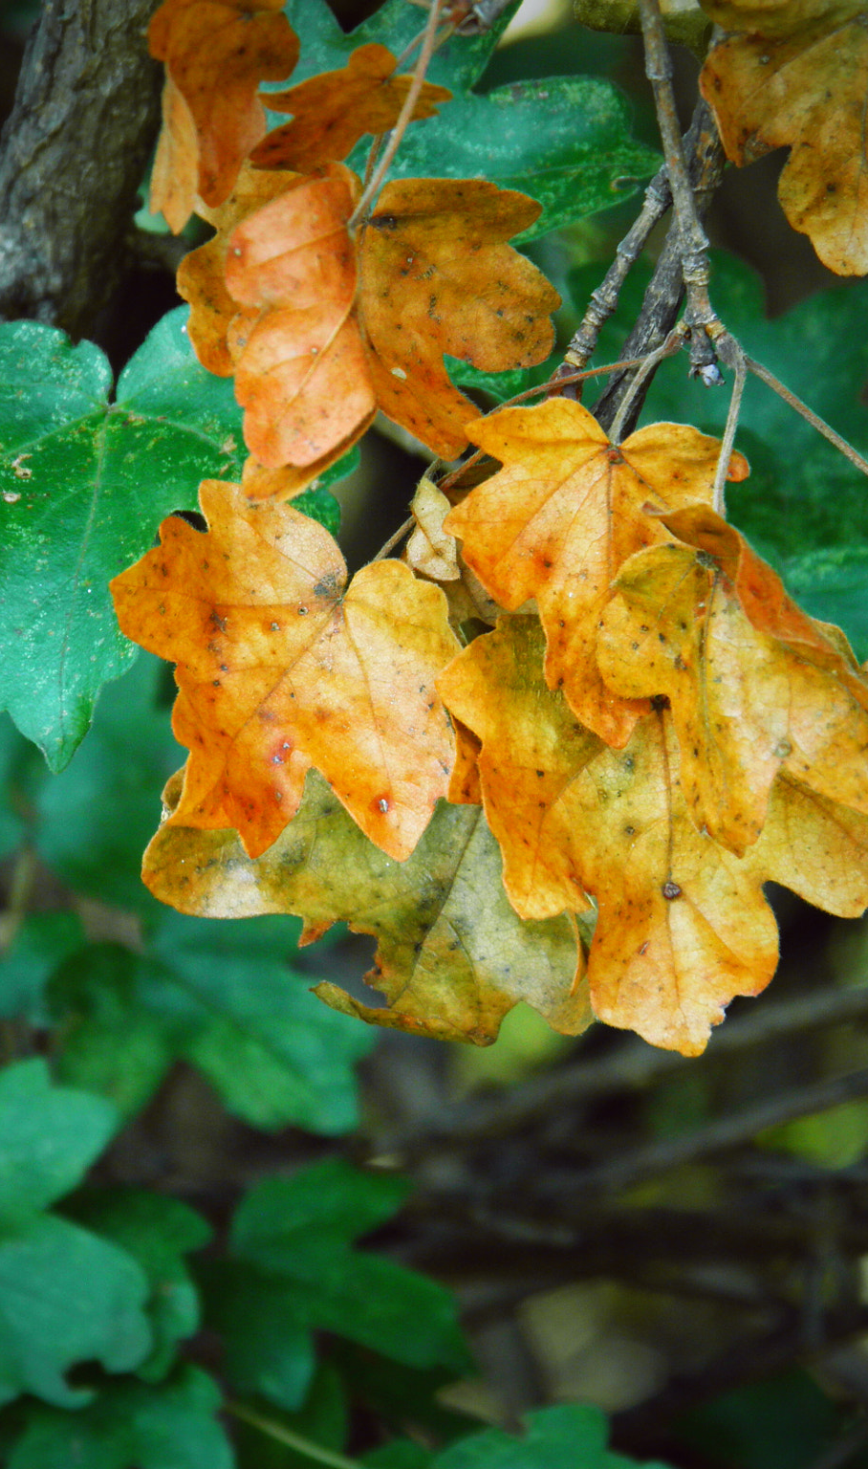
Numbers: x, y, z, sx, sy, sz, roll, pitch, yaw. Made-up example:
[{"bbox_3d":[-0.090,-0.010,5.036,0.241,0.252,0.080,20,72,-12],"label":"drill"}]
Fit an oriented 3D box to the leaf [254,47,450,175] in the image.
[{"bbox_3d":[-0.012,-0.090,1.660,0.029,0.021,0.013,0,-37,0],"label":"leaf"}]

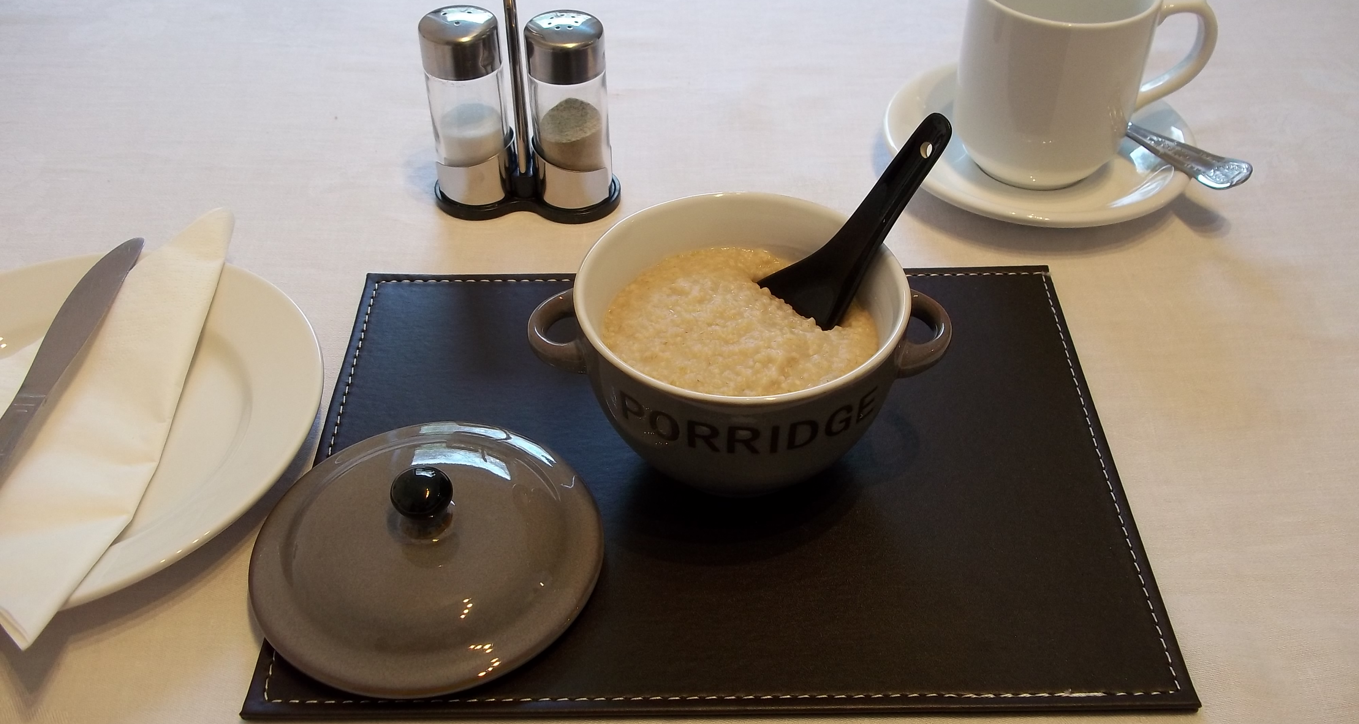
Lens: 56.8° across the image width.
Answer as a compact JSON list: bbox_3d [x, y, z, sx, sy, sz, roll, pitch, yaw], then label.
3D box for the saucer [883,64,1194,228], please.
[{"bbox_3d":[0.177,-0.106,0.626,0.150,0.021,0.150,0,43,0],"label":"saucer"}]

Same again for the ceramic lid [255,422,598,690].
[{"bbox_3d":[-0.088,0.055,0.432,0.122,0.045,0.122,0,43,0],"label":"ceramic lid"}]

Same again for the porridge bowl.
[{"bbox_3d":[0.022,0.002,0.464,0.153,0.077,0.119,0,43,1],"label":"porridge bowl"}]

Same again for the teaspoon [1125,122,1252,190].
[{"bbox_3d":[0.224,-0.117,0.629,0.029,0.018,0.138,-22,41,-22],"label":"teaspoon"}]

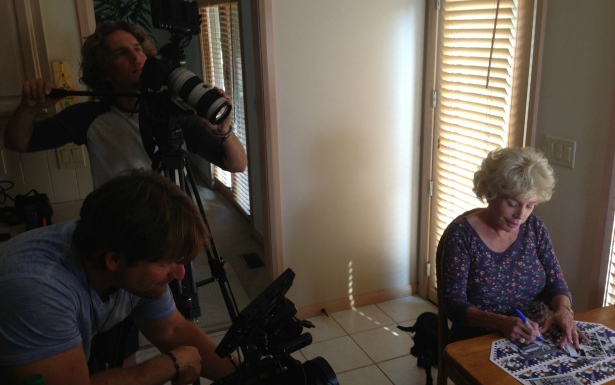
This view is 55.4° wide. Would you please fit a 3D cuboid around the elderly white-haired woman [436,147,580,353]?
[{"bbox_3d":[0.745,0.498,2.080,0.460,1.250,0.620,-6,18,-16],"label":"elderly white-haired woman"}]

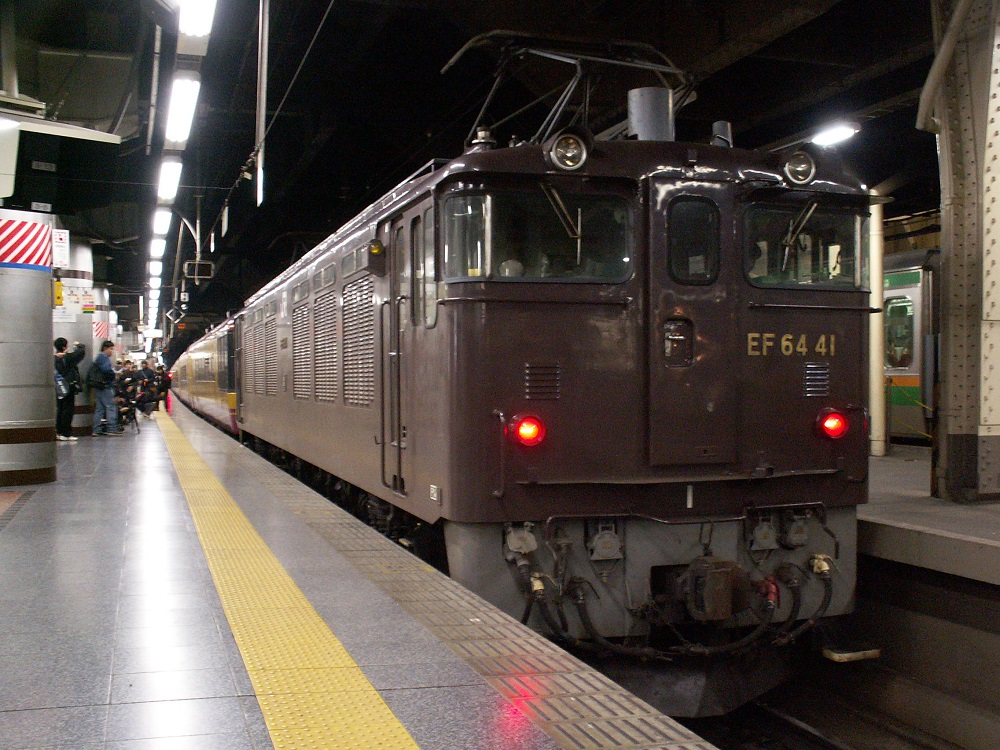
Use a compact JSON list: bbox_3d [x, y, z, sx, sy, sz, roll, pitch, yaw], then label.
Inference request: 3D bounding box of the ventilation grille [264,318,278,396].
[{"bbox_3d":[-3.072,-0.230,15.912,0.050,1.029,1.382,0,0,-17],"label":"ventilation grille"}]

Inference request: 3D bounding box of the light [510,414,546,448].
[{"bbox_3d":[0.165,0.310,6.597,0.175,0.175,0.090,0,0,-17],"label":"light"}]

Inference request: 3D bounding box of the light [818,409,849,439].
[{"bbox_3d":[2.002,0.303,7.144,0.175,0.175,0.090,0,0,-17],"label":"light"}]

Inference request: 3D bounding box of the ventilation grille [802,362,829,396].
[{"bbox_3d":[1.918,0.029,7.146,0.198,0.206,0.025,0,0,-25],"label":"ventilation grille"}]

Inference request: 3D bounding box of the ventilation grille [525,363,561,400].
[{"bbox_3d":[0.243,0.036,6.647,0.198,0.206,0.025,0,0,-8],"label":"ventilation grille"}]

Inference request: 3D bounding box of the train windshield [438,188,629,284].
[{"bbox_3d":[0.215,-0.778,6.748,1.050,0.517,0.302,0,0,-12],"label":"train windshield"}]

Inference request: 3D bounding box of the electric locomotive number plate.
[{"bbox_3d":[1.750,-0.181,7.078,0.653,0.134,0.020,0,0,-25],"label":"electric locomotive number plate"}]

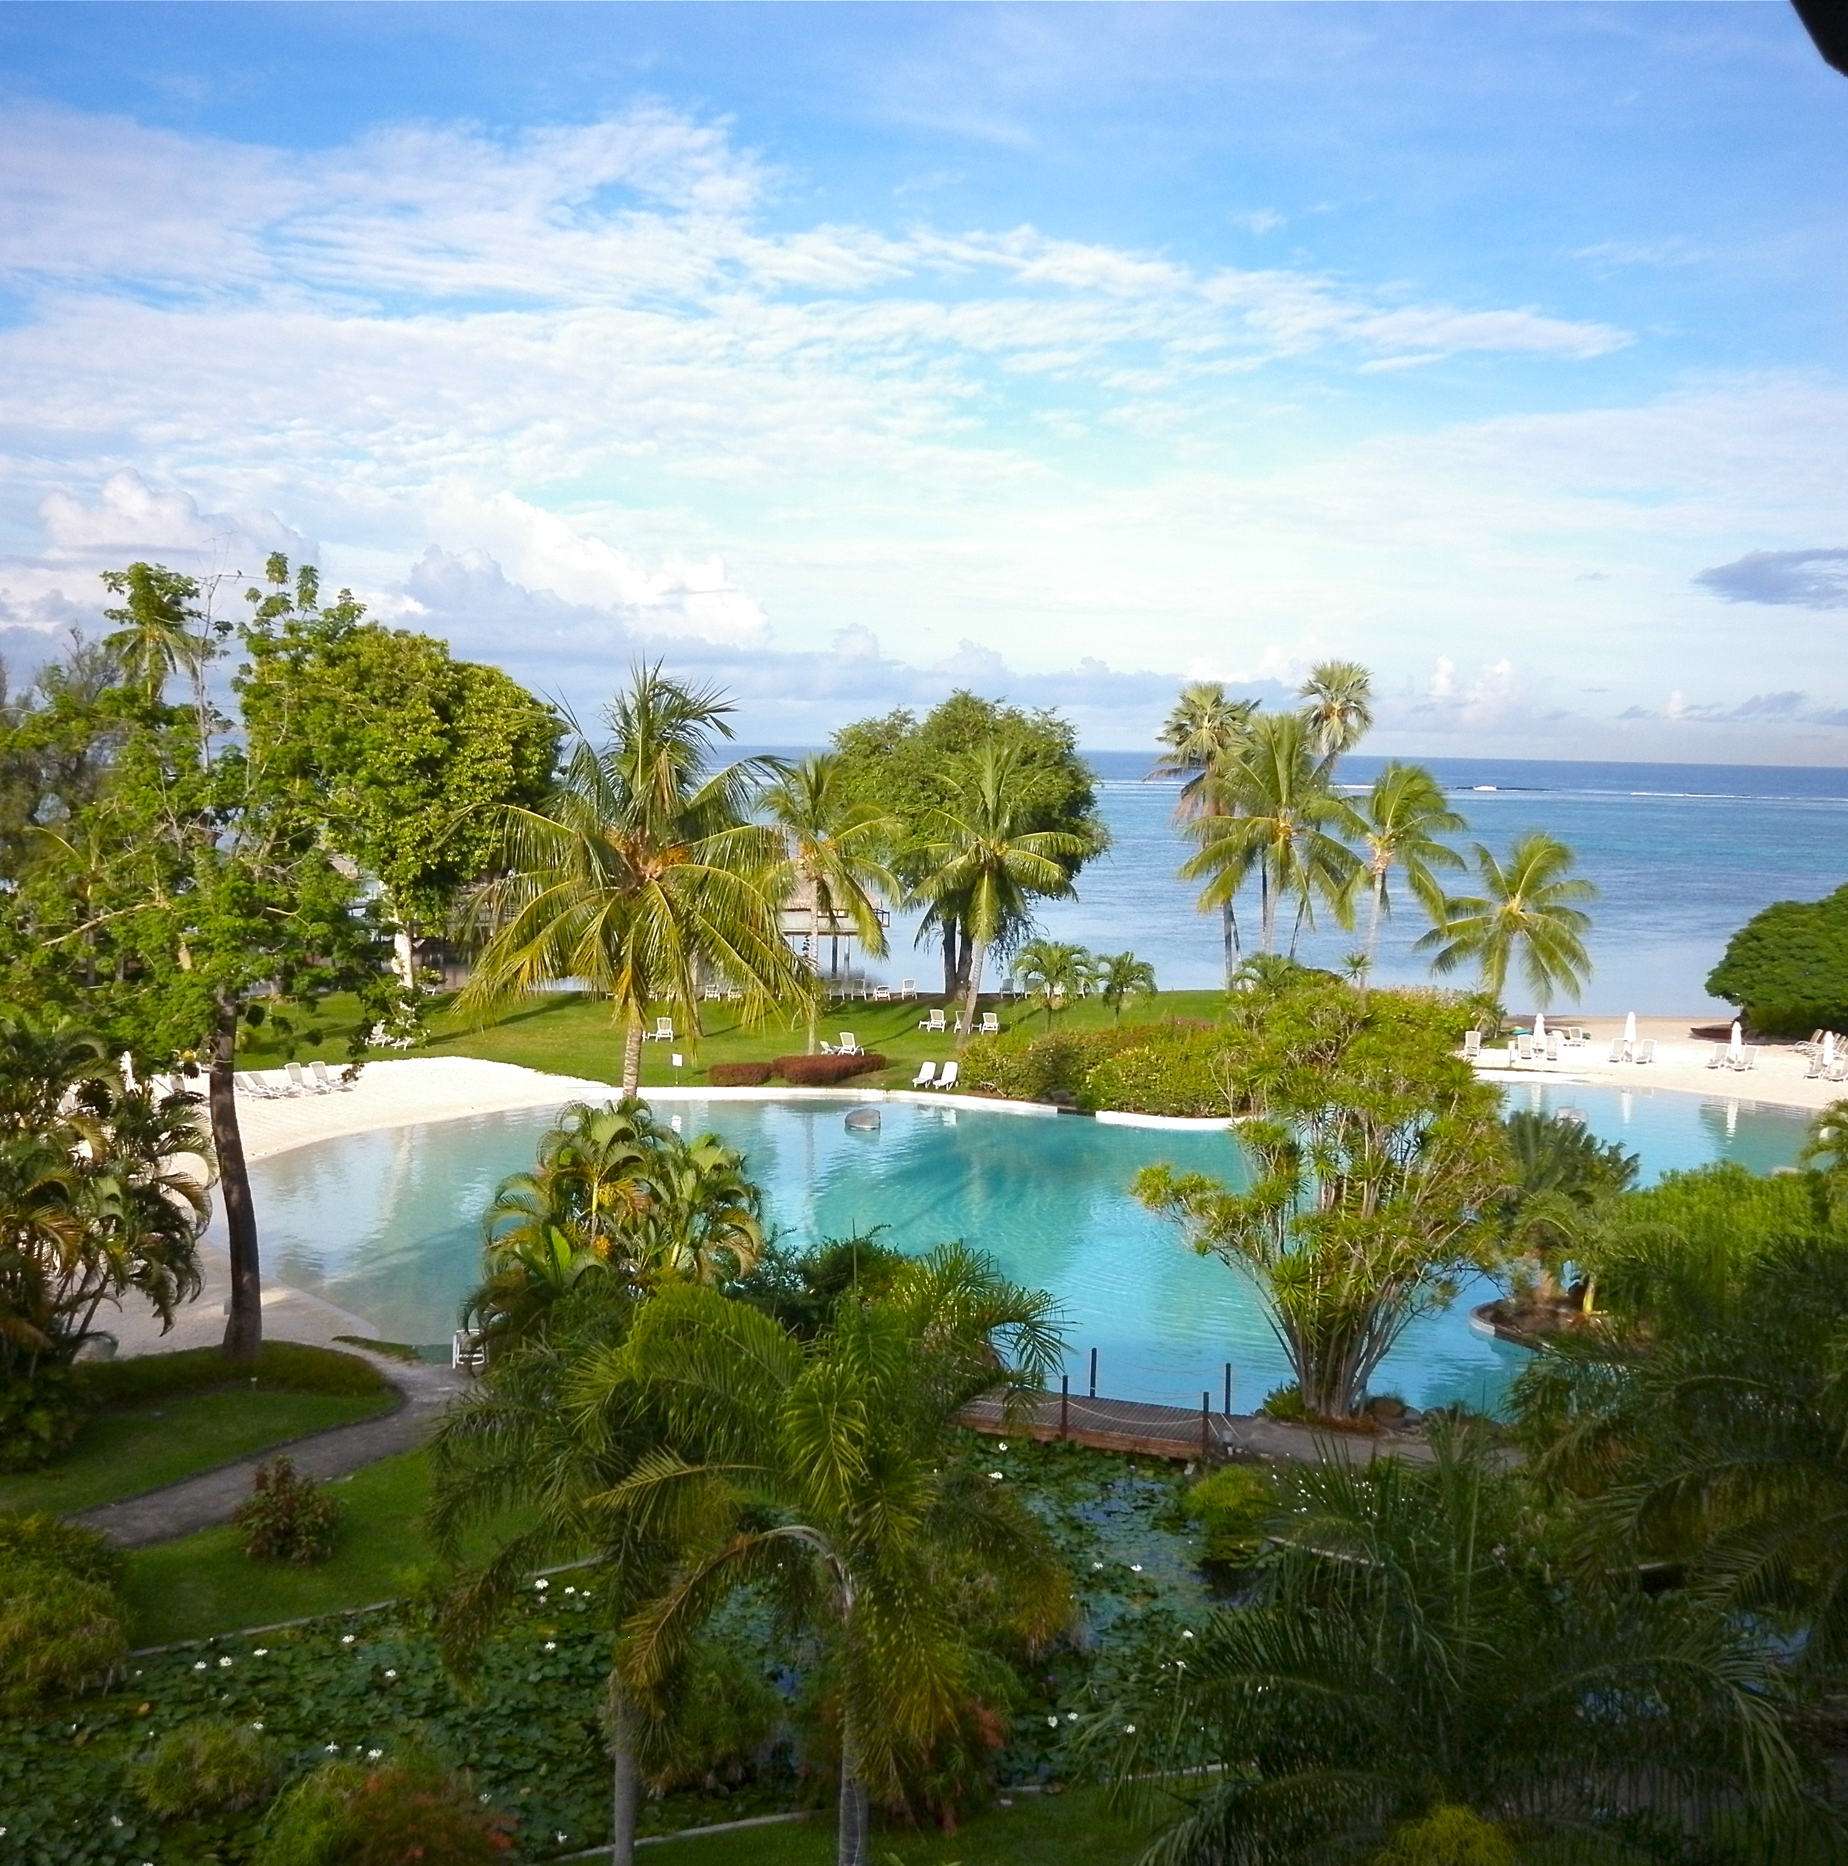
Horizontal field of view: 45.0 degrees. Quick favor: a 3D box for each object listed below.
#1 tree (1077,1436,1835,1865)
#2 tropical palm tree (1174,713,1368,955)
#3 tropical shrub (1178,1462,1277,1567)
[{"bbox_3d":[4.503,7.484,19.187,6.300,6.661,6.300,1,5,0],"label":"tree"},{"bbox_3d":[15.798,-2.522,100.377,8.370,14.770,7.950,2,5,9],"label":"tropical palm tree"},{"bbox_3d":[4.666,8.860,34.262,1.524,1.399,1.524,1,5,0],"label":"tropical shrub"}]

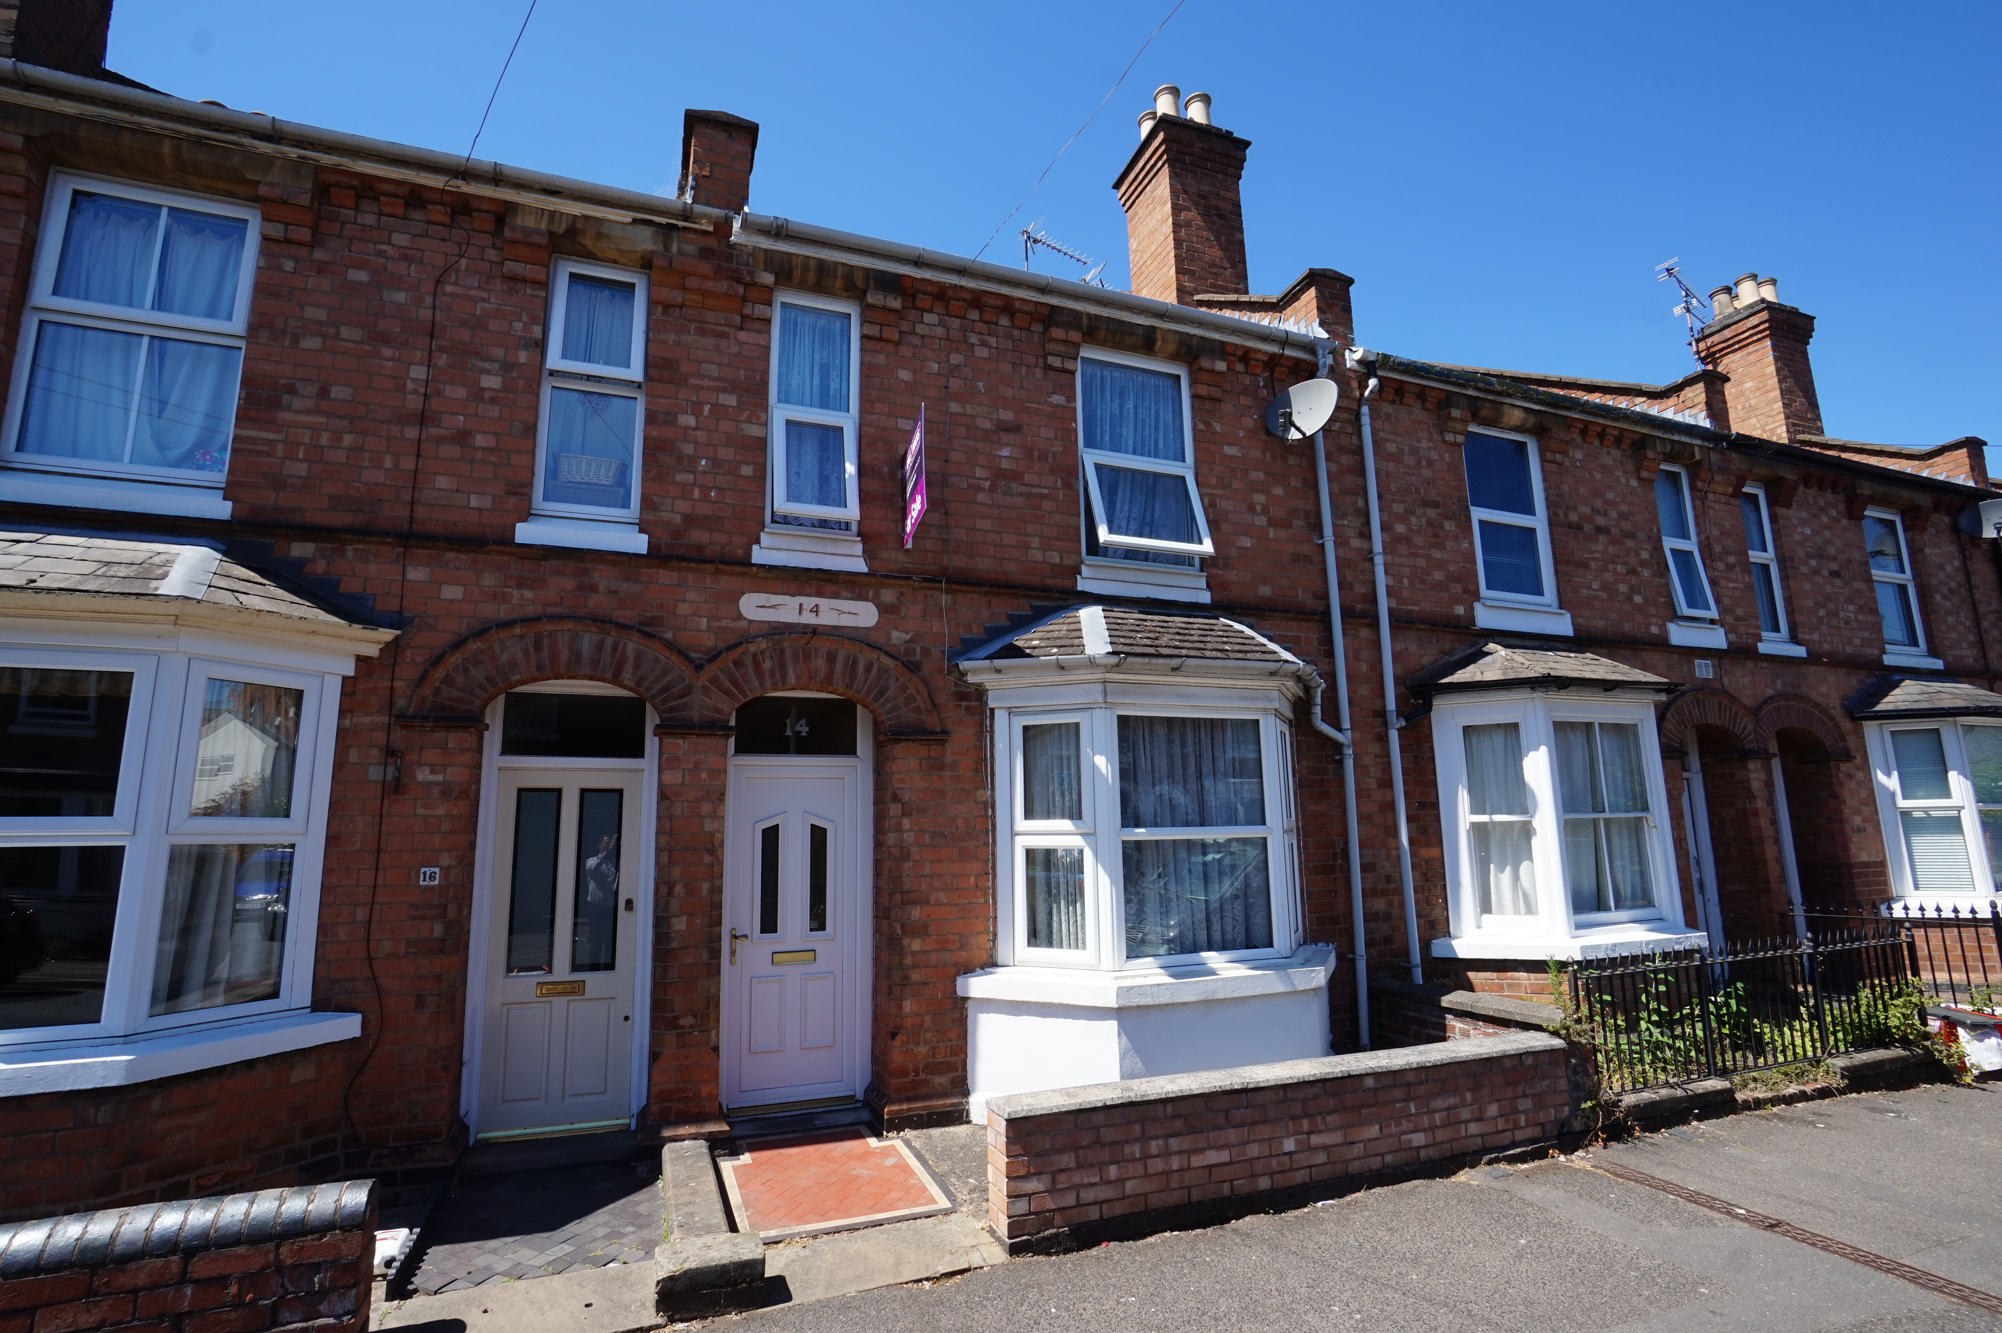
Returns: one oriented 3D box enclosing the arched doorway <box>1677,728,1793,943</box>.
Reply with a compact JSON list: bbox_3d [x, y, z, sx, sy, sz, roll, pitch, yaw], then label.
[{"bbox_3d":[6.376,1.698,8.037,0.958,2.327,0.375,2,-10,-20],"label":"arched doorway"}]

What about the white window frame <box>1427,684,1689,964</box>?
[{"bbox_3d":[4.785,1.244,7.289,2.797,2.047,0.620,3,-10,-22],"label":"white window frame"}]

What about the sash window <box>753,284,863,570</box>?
[{"bbox_3d":[-1.224,-1.531,5.729,0.706,1.922,0.200,3,-10,-22],"label":"sash window"}]

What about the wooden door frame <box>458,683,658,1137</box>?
[{"bbox_3d":[-2.375,1.284,4.858,0.904,2.418,0.332,2,-10,-20],"label":"wooden door frame"}]

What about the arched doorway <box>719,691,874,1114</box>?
[{"bbox_3d":[-1.244,1.371,5.404,0.936,2.397,0.118,2,-10,-20],"label":"arched doorway"}]

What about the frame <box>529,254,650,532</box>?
[{"bbox_3d":[-2.410,-1.553,5.252,0.674,1.856,0.200,3,-10,-22],"label":"frame"}]

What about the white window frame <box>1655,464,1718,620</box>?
[{"bbox_3d":[6.428,-1.179,8.437,0.567,1.551,0.166,2,-10,-20],"label":"white window frame"}]

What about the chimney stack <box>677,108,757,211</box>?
[{"bbox_3d":[-1.869,-3.180,5.876,0.460,0.733,0.480,3,-10,-22],"label":"chimney stack"}]

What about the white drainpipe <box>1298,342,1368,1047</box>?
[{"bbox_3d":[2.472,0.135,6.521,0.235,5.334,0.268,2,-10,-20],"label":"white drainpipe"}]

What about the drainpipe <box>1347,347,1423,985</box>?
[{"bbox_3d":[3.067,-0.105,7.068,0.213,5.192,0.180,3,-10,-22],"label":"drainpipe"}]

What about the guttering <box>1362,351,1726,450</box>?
[{"bbox_3d":[5.269,-2.448,8.339,4.805,0.174,0.140,3,-10,-22],"label":"guttering"}]

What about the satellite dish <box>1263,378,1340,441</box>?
[{"bbox_3d":[2.248,-1.978,6.775,0.570,0.450,0.360,-10,-13,42],"label":"satellite dish"}]

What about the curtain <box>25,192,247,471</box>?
[{"bbox_3d":[-4.473,-1.747,4.656,0.818,1.523,0.100,3,-10,-22],"label":"curtain"}]

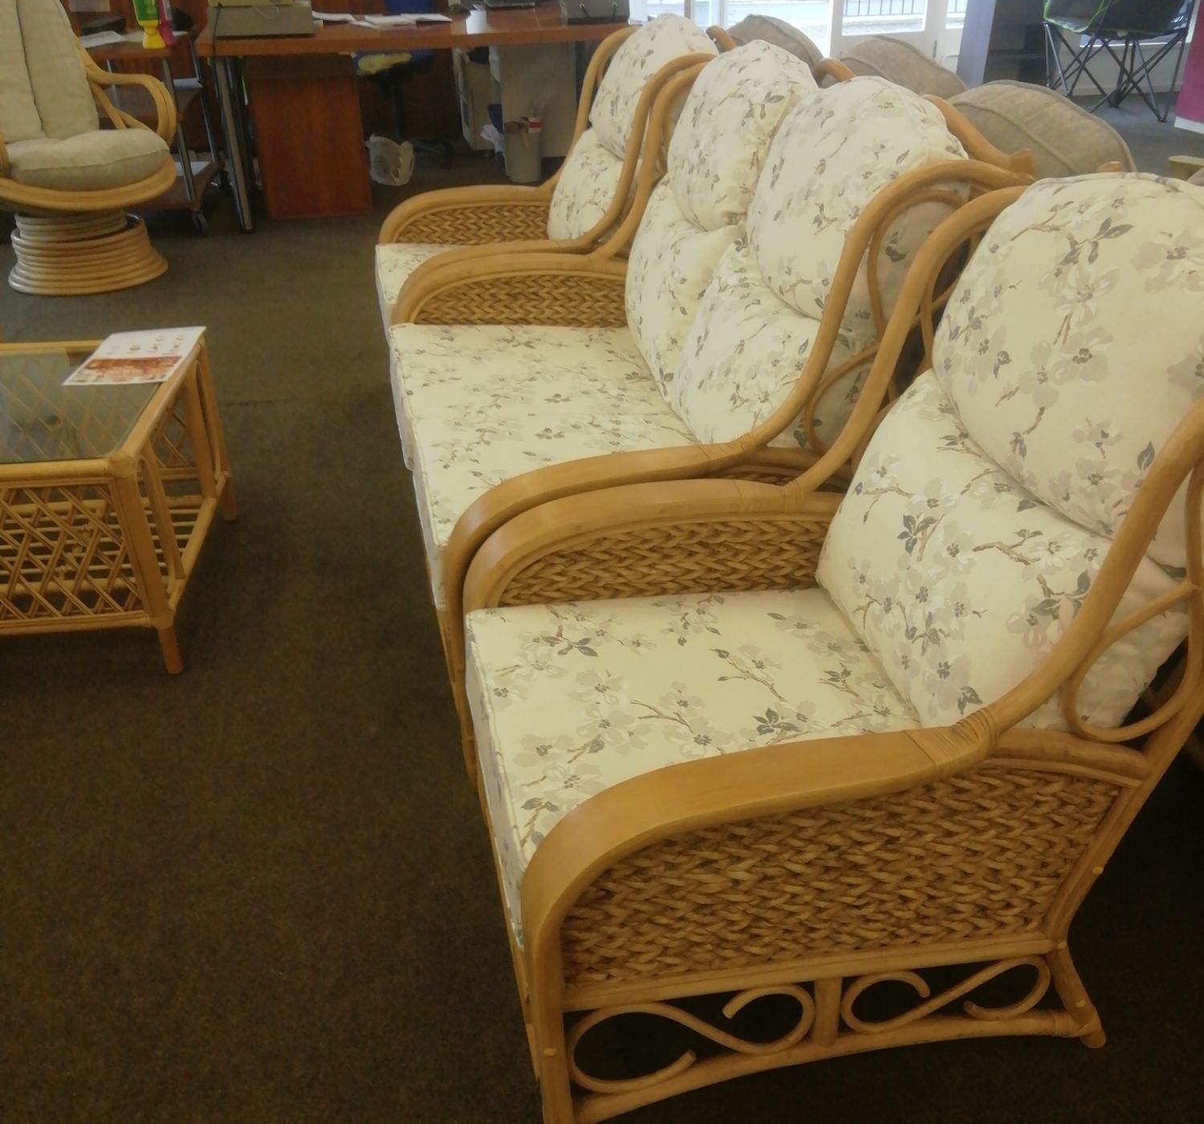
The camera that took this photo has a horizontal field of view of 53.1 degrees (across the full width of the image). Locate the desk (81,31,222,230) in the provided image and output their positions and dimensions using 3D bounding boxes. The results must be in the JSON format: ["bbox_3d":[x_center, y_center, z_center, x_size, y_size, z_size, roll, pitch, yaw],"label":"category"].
[{"bbox_3d":[-2.082,-1.960,5.507,0.500,0.740,0.620,-5,31,-5],"label":"desk"}]

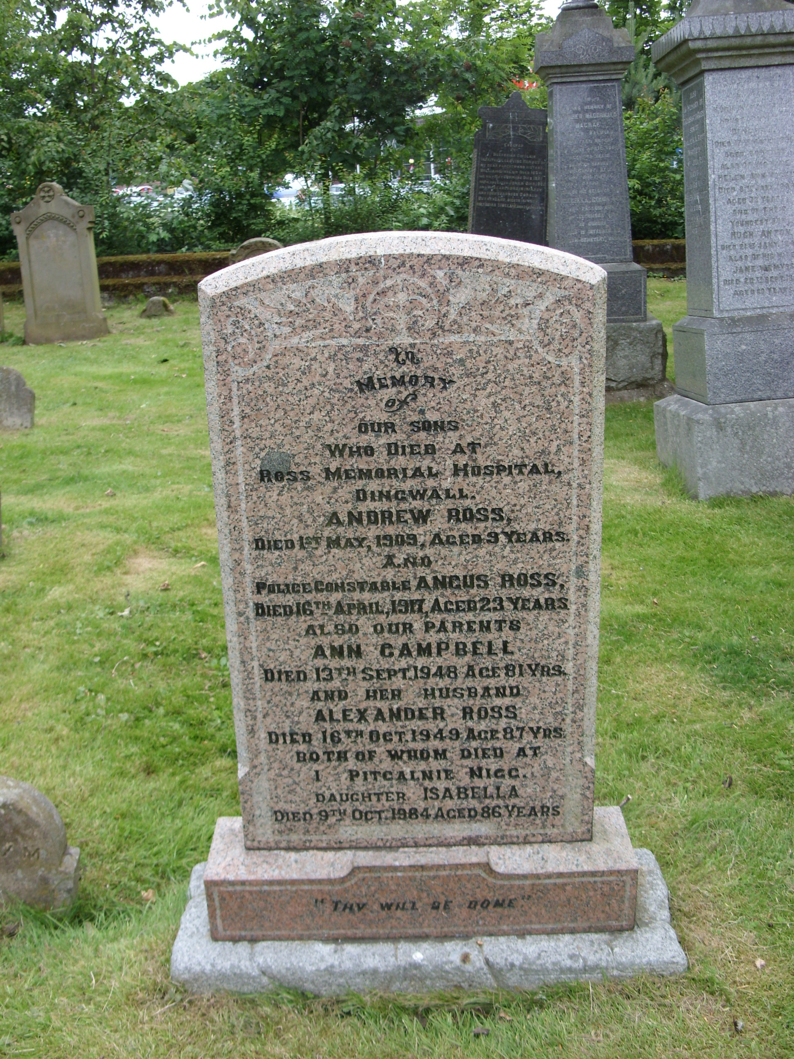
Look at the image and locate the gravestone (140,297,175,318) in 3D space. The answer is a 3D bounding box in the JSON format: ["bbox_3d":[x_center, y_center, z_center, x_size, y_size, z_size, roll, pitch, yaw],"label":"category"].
[{"bbox_3d":[-2.386,-2.217,11.600,0.300,0.215,0.140,3,19,15],"label":"gravestone"}]

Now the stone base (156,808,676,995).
[{"bbox_3d":[0.055,0.717,2.339,0.991,0.248,0.328,-2,19,1],"label":"stone base"}]

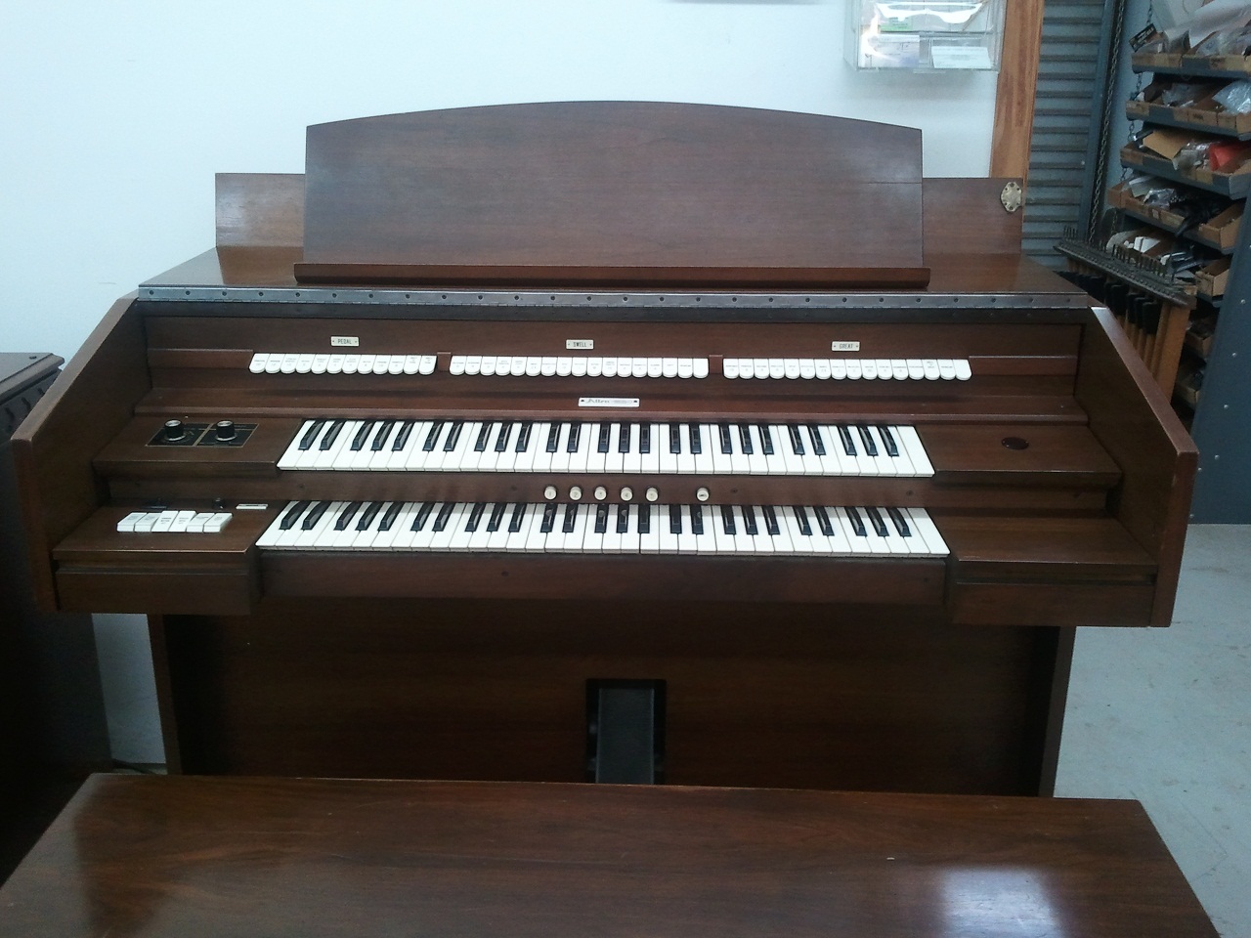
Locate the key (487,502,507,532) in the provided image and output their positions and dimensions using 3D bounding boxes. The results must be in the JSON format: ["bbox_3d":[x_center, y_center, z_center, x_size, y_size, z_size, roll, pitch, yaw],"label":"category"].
[{"bbox_3d":[-0.167,0.058,1.595,0.014,0.012,0.095,1,19,1],"label":"key"}]

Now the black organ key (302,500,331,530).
[{"bbox_3d":[-0.403,0.056,1.599,0.014,0.012,0.095,1,19,1],"label":"black organ key"}]

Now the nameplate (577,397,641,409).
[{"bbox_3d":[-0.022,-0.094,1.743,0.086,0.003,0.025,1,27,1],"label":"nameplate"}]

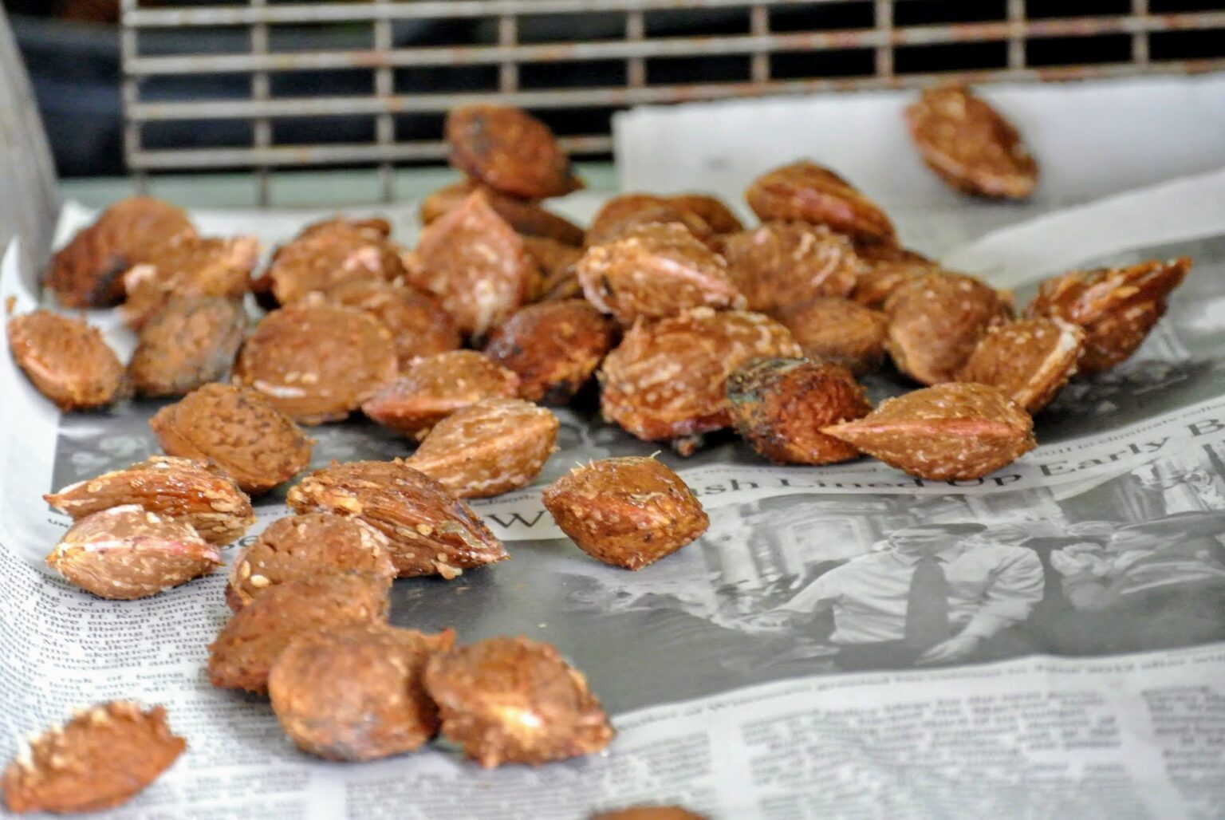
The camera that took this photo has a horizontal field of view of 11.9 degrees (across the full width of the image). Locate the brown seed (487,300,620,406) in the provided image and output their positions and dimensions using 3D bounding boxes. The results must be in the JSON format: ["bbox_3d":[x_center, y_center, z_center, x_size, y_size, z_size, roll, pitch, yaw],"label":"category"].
[{"bbox_3d":[-0.013,-0.012,1.165,0.024,0.019,0.032,16,29,36],"label":"brown seed"}]

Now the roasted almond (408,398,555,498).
[{"bbox_3d":[-0.023,0.007,1.042,0.029,0.017,0.022,-11,30,-26],"label":"roasted almond"}]

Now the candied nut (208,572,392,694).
[{"bbox_3d":[-0.051,0.037,0.966,0.031,0.017,0.024,-10,39,-23],"label":"candied nut"}]

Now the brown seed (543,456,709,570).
[{"bbox_3d":[0.003,0.019,1.085,0.032,0.019,0.025,8,22,20],"label":"brown seed"}]

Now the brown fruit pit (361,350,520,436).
[{"bbox_3d":[-0.033,-0.003,1.140,0.032,0.017,0.025,-9,18,-23],"label":"brown fruit pit"}]

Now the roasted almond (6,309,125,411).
[{"bbox_3d":[-0.108,-0.010,1.160,0.022,0.018,0.029,-12,32,-39],"label":"roasted almond"}]

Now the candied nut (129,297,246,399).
[{"bbox_3d":[-0.076,-0.011,1.040,0.028,0.015,0.021,-26,40,-38],"label":"candied nut"}]

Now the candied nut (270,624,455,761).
[{"bbox_3d":[-0.040,0.045,0.943,0.030,0.018,0.025,-4,42,-9],"label":"candied nut"}]

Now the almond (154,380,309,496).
[{"bbox_3d":[-0.068,0.005,1.044,0.030,0.018,0.024,10,29,23],"label":"almond"}]

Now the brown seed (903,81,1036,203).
[{"bbox_3d":[0.071,-0.053,1.165,0.031,0.014,0.021,34,49,15],"label":"brown seed"}]

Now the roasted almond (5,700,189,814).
[{"bbox_3d":[-0.075,0.051,0.850,0.029,0.014,0.020,-18,31,-26],"label":"roasted almond"}]

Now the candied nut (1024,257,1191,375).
[{"bbox_3d":[0.088,-0.017,1.043,0.032,0.016,0.022,-30,27,-16],"label":"candied nut"}]

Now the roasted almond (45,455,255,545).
[{"bbox_3d":[-0.083,0.016,1.053,0.038,0.015,0.020,5,27,10],"label":"roasted almond"}]

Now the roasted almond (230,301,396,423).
[{"bbox_3d":[-0.055,-0.009,1.074,0.030,0.018,0.027,0,42,0],"label":"roasted almond"}]

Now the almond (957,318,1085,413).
[{"bbox_3d":[0.081,-0.009,1.158,0.025,0.016,0.031,4,29,24],"label":"almond"}]

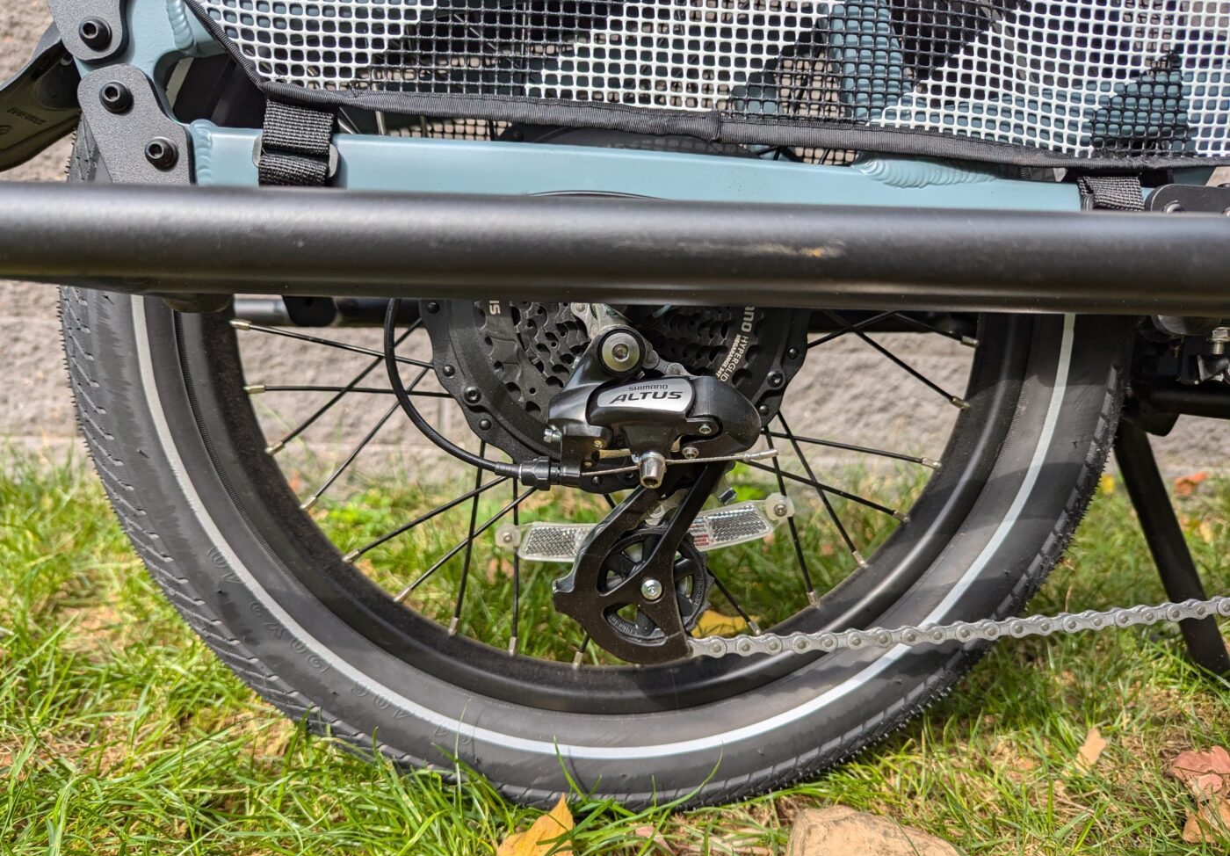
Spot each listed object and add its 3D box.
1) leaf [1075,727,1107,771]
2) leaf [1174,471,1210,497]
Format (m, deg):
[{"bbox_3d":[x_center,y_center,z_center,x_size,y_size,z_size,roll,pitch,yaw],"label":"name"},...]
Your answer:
[{"bbox_3d":[0.282,0.189,0.505,0.020,0.016,0.028,1,3,0],"label":"leaf"},{"bbox_3d":[1.080,0.104,1.600,0.066,0.035,0.050,1,3,0],"label":"leaf"}]

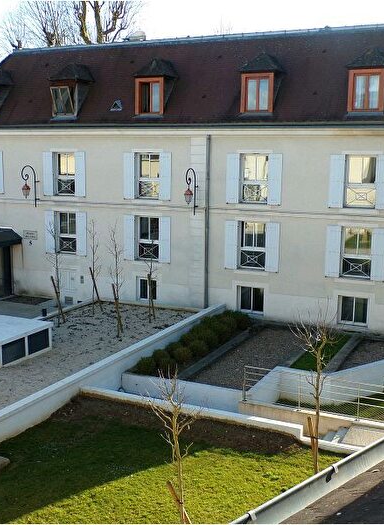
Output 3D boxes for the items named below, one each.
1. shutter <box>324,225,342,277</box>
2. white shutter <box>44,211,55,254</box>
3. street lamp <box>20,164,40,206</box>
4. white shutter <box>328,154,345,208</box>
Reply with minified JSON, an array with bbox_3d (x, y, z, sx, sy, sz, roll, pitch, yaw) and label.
[{"bbox_3d":[5.321,-0.407,24.278,0.524,1.930,0.045,5,10,23],"label":"shutter"},{"bbox_3d":[-6.444,-1.372,29.404,0.524,1.930,0.045,5,10,23],"label":"white shutter"},{"bbox_3d":[-7.557,-3.559,30.347,0.370,1.966,1.235,5,10,24],"label":"street lamp"},{"bbox_3d":[5.611,-3.133,25.001,0.554,2.051,0.055,5,10,24],"label":"white shutter"}]

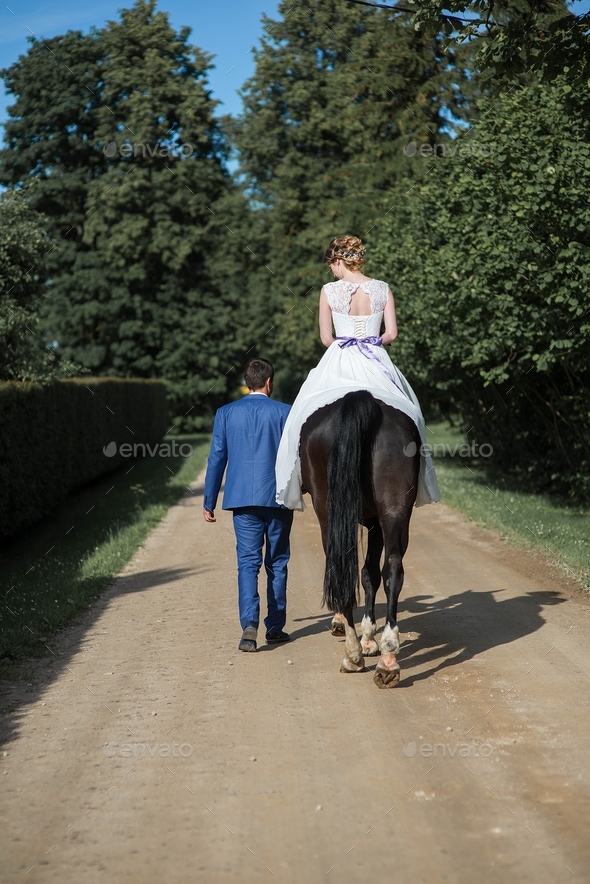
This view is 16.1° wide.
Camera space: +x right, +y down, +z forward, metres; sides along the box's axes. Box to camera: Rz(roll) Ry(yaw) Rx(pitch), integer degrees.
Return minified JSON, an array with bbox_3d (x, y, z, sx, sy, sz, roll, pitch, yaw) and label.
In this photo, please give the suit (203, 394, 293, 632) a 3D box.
[{"bbox_3d":[-0.272,0.436,12.720,0.580,1.460,0.480,0,2,0],"label":"suit"}]

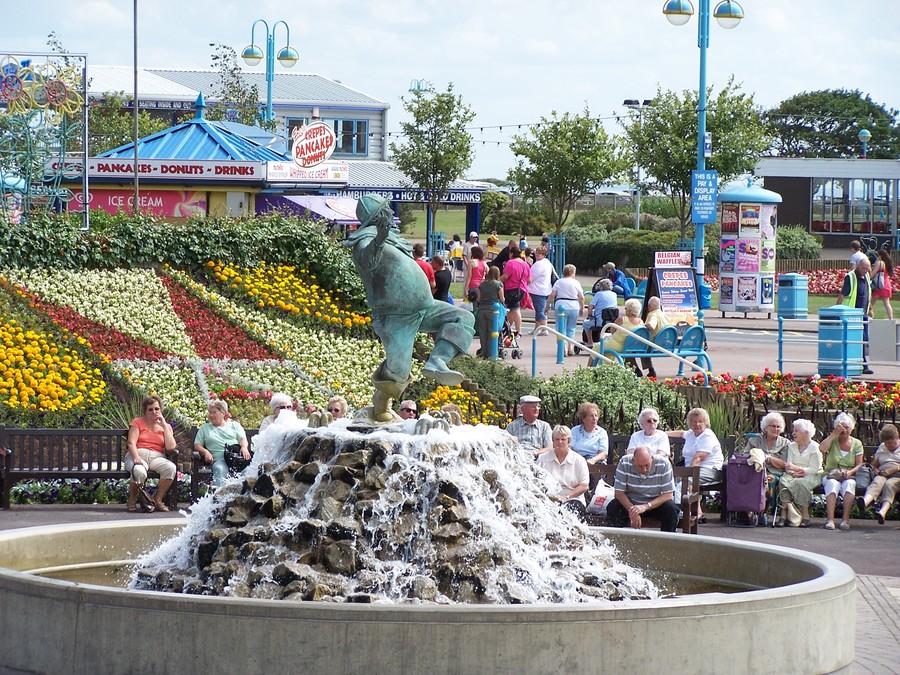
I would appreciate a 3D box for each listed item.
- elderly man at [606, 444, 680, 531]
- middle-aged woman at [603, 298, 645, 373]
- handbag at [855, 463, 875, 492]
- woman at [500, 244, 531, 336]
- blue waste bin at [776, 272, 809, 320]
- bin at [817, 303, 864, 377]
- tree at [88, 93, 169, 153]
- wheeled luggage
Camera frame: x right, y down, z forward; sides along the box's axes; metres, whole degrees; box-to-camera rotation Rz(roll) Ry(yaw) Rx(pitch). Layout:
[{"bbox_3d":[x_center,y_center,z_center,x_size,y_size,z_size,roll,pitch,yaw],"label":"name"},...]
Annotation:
[{"bbox_3d":[1.906,1.605,35.604,0.660,1.120,0.750,1,3,12],"label":"elderly man"},{"bbox_3d":[2.580,-0.015,56.000,0.500,1.150,0.780,-1,3,-37],"label":"middle-aged woman"},{"bbox_3d":[4.375,1.465,38.100,0.220,0.280,0.160,1,2,6],"label":"handbag"},{"bbox_3d":[1.200,-0.824,66.200,0.560,1.650,0.420,0,2,-6],"label":"woman"},{"bbox_3d":[7.600,-0.931,79.977,0.500,1.050,0.500,3,3,39],"label":"blue waste bin"},{"bbox_3d":[6.121,0.047,56.500,0.500,1.090,0.500,3,3,40],"label":"bin"},{"bbox_3d":[-8.414,-3.696,92.000,2.800,5.100,2.800,1,2,0],"label":"tree"},{"bbox_3d":[3.214,1.562,39.305,0.380,0.920,0.360,2,3,19],"label":"wheeled luggage"}]

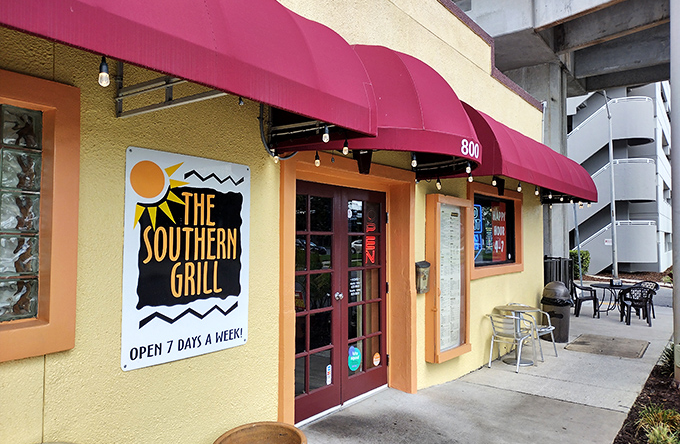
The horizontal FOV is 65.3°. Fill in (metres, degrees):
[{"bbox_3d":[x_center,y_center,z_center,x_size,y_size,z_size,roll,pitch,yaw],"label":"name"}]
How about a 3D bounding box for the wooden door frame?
[{"bbox_3d":[0.098,0.588,4.763,0.238,2.265,2.026,-2,-3,37],"label":"wooden door frame"}]

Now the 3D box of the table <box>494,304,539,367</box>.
[{"bbox_3d":[2.448,1.557,7.265,0.610,0.725,0.610,-2,-3,37],"label":"table"}]

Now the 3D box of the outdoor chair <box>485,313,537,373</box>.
[{"bbox_3d":[2.242,1.555,7.018,0.560,0.710,0.580,-2,-3,41],"label":"outdoor chair"}]

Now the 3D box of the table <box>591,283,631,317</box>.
[{"bbox_3d":[6.270,1.798,12.005,1.080,0.710,1.080,-2,-3,37],"label":"table"}]

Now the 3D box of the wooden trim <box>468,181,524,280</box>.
[{"bbox_3d":[2.205,0.136,7.476,0.110,1.186,2.147,-2,-3,37],"label":"wooden trim"}]

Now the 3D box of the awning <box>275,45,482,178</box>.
[{"bbox_3d":[0.600,-1.005,4.489,1.042,1.048,2.133,-2,-3,37],"label":"awning"}]

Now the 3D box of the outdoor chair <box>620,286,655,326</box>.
[{"bbox_3d":[6.142,1.718,10.972,0.580,0.790,0.570,-1,-2,27],"label":"outdoor chair"}]

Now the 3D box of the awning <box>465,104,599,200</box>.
[{"bbox_3d":[2.544,-0.884,7.203,0.913,1.004,4.550,-2,-3,37],"label":"awning"}]

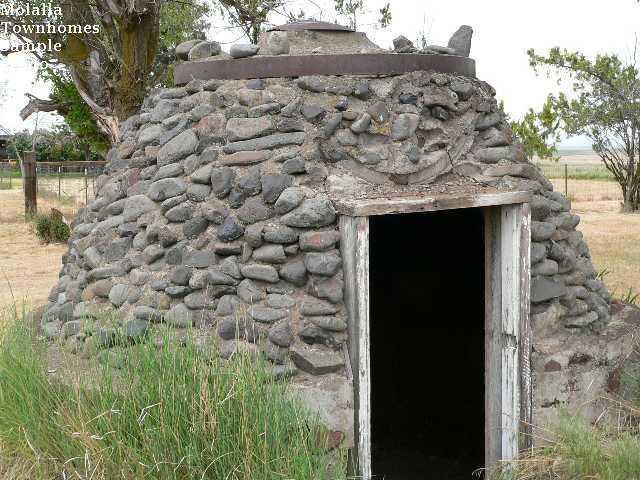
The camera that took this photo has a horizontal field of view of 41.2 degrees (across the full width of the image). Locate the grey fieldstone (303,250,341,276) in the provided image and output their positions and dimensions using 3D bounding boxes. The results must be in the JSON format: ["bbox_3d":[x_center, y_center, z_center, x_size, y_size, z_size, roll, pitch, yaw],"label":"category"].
[{"bbox_3d":[0.014,0.096,3.467,0.150,0.100,0.110,-1,6,0],"label":"grey fieldstone"}]

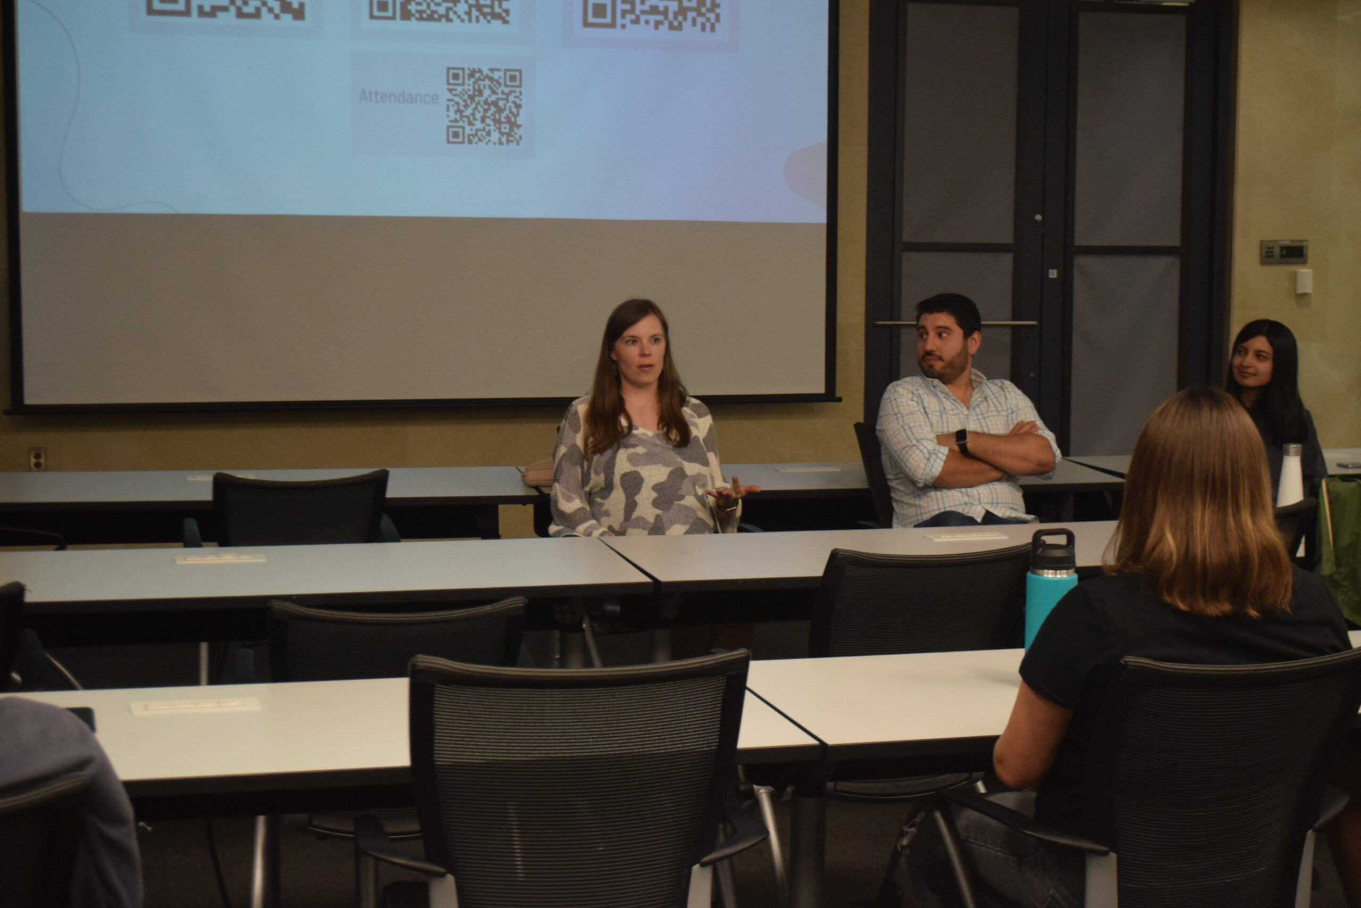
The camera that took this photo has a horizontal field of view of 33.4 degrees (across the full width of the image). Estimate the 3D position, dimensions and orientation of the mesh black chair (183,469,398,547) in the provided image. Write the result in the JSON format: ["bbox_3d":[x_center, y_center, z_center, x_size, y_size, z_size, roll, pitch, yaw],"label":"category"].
[{"bbox_3d":[-1.054,0.432,6.297,0.610,0.833,0.600,-1,7,-11],"label":"mesh black chair"}]

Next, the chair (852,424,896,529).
[{"bbox_3d":[0.780,0.403,6.226,0.610,0.937,0.600,-2,7,-18],"label":"chair"}]

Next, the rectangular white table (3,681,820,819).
[{"bbox_3d":[-0.732,0.790,3.604,1.781,0.730,0.642,-1,7,-15],"label":"rectangular white table"}]

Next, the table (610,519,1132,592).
[{"bbox_3d":[0.738,0.586,5.522,1.781,0.730,0.642,-1,7,-14],"label":"table"}]

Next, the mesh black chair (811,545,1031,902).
[{"bbox_3d":[0.437,0.590,4.808,0.610,0.878,0.600,-2,7,-17],"label":"mesh black chair"}]

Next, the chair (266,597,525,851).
[{"bbox_3d":[-0.550,0.647,4.461,0.610,0.825,0.600,0,6,-7],"label":"chair"}]

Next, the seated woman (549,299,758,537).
[{"bbox_3d":[-0.073,0.249,5.956,0.560,1.290,0.740,-1,7,-15],"label":"seated woman"}]

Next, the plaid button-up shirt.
[{"bbox_3d":[0.776,0.010,6.100,0.490,0.500,0.360,-1,7,-12],"label":"plaid button-up shirt"}]

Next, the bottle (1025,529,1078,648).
[{"bbox_3d":[0.625,0.263,3.820,0.088,0.272,0.088,0,6,0],"label":"bottle"}]

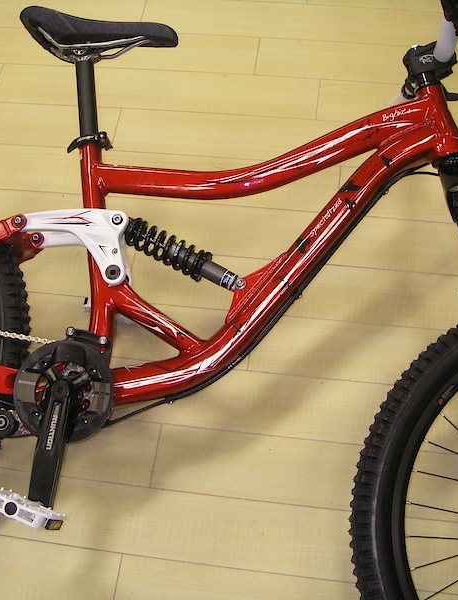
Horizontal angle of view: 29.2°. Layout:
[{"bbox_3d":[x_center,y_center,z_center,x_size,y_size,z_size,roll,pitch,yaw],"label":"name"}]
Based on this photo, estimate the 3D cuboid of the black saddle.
[{"bbox_3d":[-0.219,-0.440,1.463,0.270,0.135,0.074,8,78,7],"label":"black saddle"}]

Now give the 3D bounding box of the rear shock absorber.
[{"bbox_3d":[-0.078,-0.070,1.367,0.230,0.055,0.055,28,81,10],"label":"rear shock absorber"}]

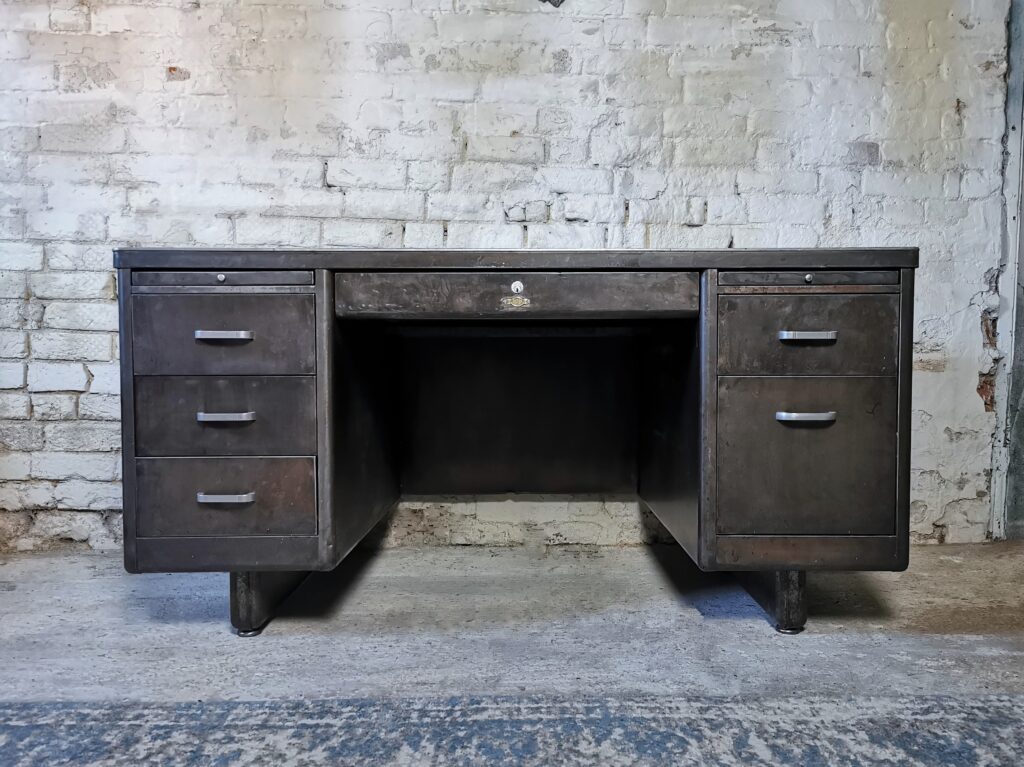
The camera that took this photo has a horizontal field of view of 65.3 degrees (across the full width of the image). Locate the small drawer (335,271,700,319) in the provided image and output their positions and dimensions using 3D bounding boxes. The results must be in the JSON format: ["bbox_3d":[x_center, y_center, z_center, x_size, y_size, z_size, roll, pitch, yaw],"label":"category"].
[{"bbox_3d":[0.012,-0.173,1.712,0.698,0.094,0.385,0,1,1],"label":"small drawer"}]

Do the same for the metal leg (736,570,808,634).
[{"bbox_3d":[0.556,0.423,1.885,0.061,0.139,0.615,0,1,1],"label":"metal leg"}]

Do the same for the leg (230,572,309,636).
[{"bbox_3d":[-0.529,0.426,1.899,0.058,0.139,0.615,0,1,1],"label":"leg"}]

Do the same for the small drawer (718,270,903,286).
[{"bbox_3d":[0.566,-0.204,1.696,0.342,0.029,0.360,0,1,1],"label":"small drawer"}]

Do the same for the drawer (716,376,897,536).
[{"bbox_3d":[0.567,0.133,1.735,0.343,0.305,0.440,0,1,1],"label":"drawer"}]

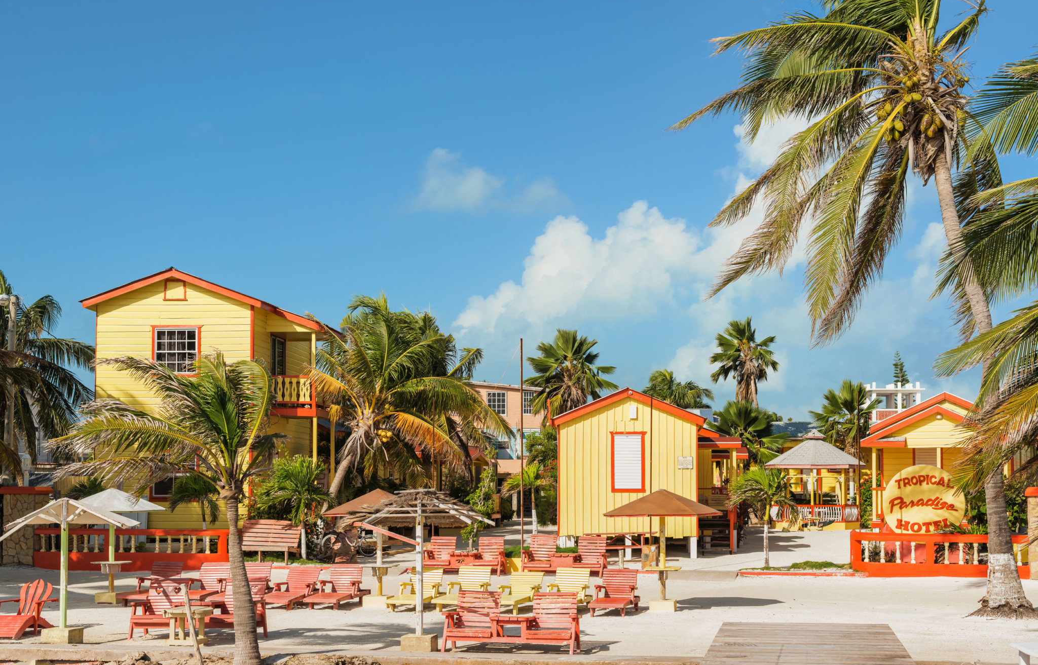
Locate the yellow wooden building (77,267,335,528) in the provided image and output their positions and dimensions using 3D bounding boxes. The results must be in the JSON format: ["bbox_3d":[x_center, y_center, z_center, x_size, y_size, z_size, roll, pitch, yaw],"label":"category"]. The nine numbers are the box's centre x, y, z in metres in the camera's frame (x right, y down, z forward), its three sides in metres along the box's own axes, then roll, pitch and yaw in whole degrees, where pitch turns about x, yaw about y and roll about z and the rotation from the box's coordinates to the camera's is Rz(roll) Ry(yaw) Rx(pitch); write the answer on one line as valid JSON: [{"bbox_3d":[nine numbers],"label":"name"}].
[{"bbox_3d":[-8.291,2.623,42.902,6.870,8.050,8.000,-1,-6,5],"label":"yellow wooden building"}]

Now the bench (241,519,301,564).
[{"bbox_3d":[-6.809,5.606,38.404,1.700,1.120,0.750,-2,-6,19],"label":"bench"}]

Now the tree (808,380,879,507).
[{"bbox_3d":[15.570,5.697,68.776,3.400,6.880,3.400,0,-6,0],"label":"tree"}]

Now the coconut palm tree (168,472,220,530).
[{"bbox_3d":[-8.545,4.896,38.000,1.500,2.490,1.500,0,-6,0],"label":"coconut palm tree"}]

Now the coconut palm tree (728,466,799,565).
[{"bbox_3d":[6.220,4.591,36.434,1.750,2.600,1.750,0,-5,0],"label":"coconut palm tree"}]

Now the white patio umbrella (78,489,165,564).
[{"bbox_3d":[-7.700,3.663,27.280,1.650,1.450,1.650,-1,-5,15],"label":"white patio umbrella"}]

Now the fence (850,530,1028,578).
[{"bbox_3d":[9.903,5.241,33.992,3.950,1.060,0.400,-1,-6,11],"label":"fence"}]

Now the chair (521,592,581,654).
[{"bbox_3d":[0.464,4.068,20.284,0.800,0.820,0.800,-1,-6,9],"label":"chair"}]

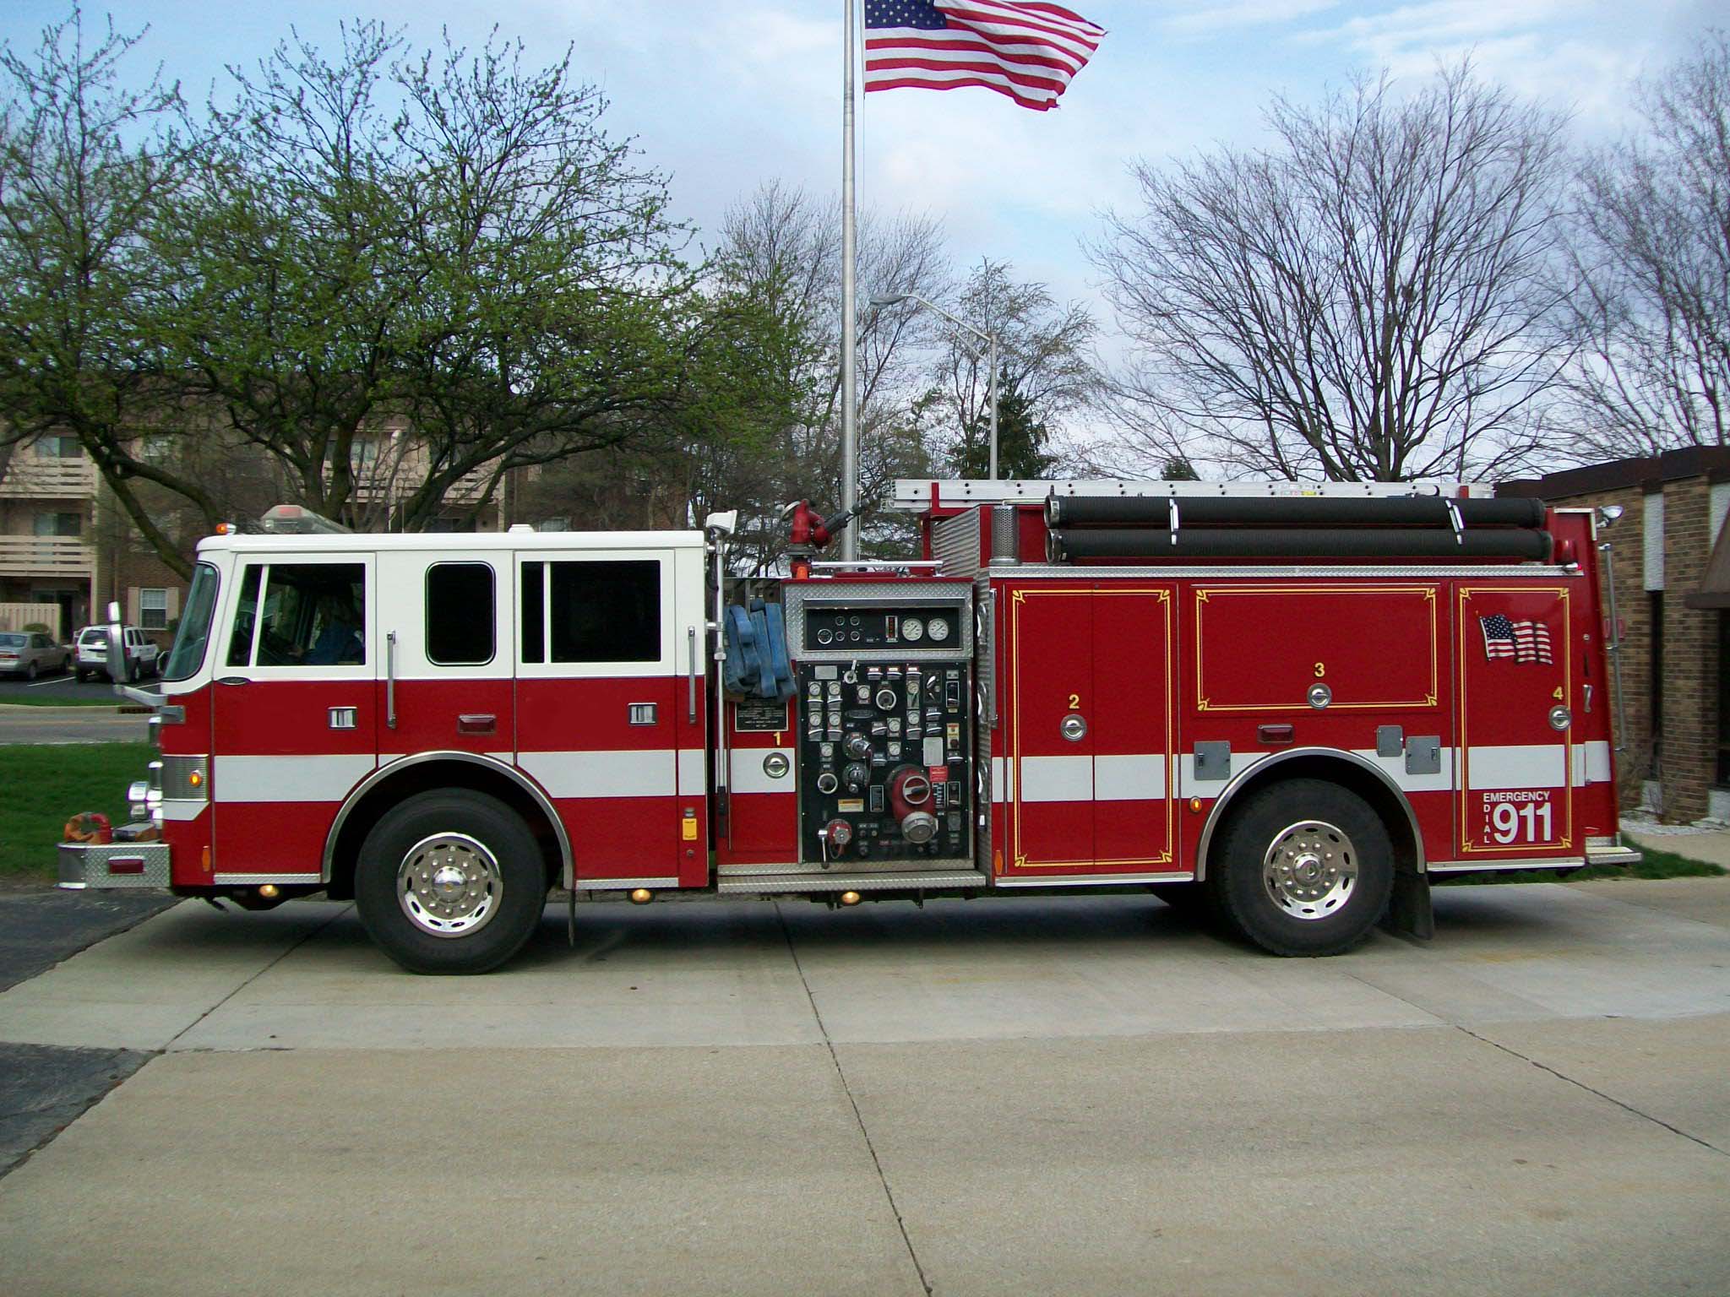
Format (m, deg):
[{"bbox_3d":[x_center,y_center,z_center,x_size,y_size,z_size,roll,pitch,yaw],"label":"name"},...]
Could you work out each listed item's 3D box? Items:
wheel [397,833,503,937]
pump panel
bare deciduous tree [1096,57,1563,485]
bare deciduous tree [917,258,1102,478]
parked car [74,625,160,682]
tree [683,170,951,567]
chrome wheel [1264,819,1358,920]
[{"bbox_3d":[-2.365,1.350,10.260,0.600,0.600,0.200,0,0,-6],"label":"wheel"},{"bbox_3d":[0.090,0.470,10.720,1.140,1.720,0.220,0,0,-6],"label":"pump panel"},{"bbox_3d":[8.800,-4.700,34.000,9.200,12.700,8.800,0,0,0],"label":"bare deciduous tree"},{"bbox_3d":[3.850,-4.400,48.000,5.000,12.000,5.000,0,0,0],"label":"bare deciduous tree"},{"bbox_3d":[-24.100,0.150,58.300,1.800,1.750,4.400,0,0,-10],"label":"parked car"},{"bbox_3d":[-1.330,-5.700,50.000,7.400,14.500,7.000,0,0,0],"label":"tree"},{"bbox_3d":[2.645,1.320,10.720,0.600,0.600,0.200,0,0,-6],"label":"chrome wheel"}]

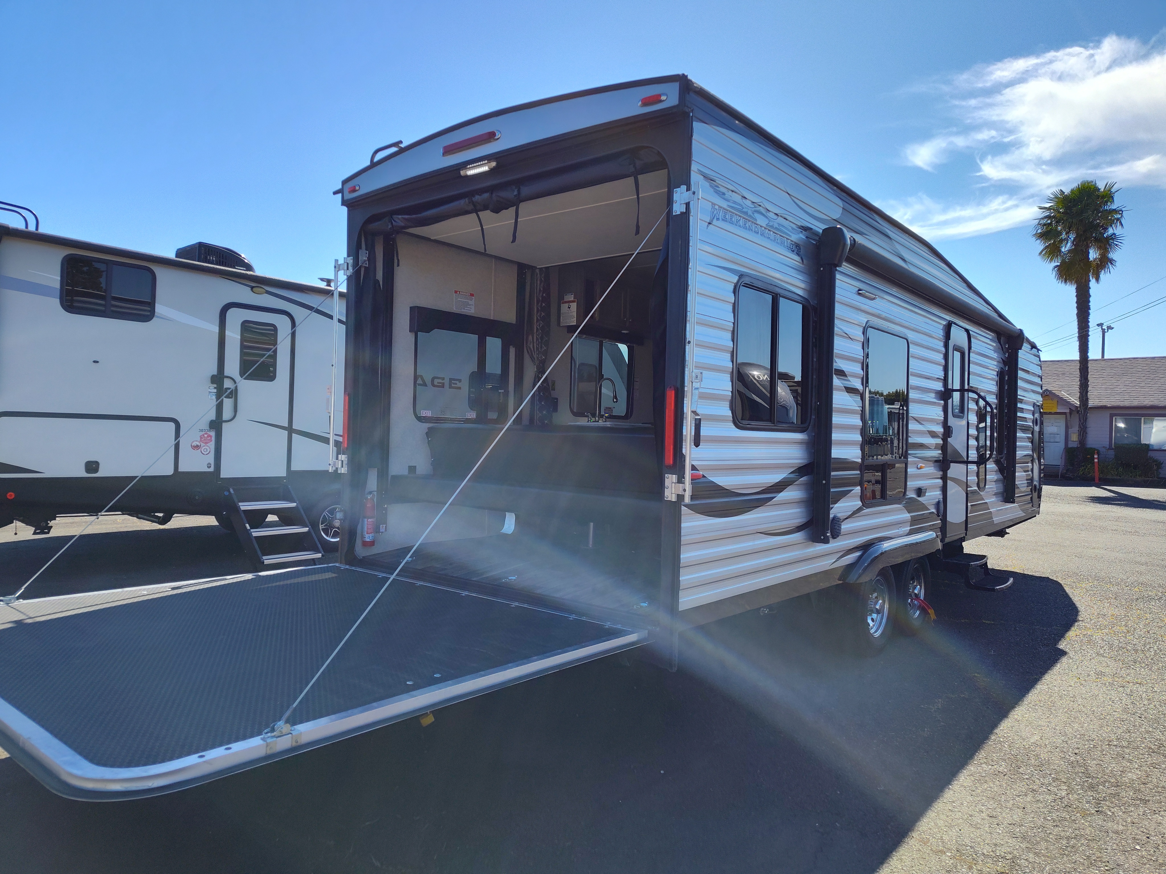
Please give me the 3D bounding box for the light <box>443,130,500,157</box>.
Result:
[{"bbox_3d":[-0.596,-1.567,4.139,0.455,0.052,0.042,2,1,39],"label":"light"}]

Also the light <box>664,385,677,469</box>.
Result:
[{"bbox_3d":[0.381,-0.044,3.380,0.050,0.357,0.030,2,1,39],"label":"light"}]

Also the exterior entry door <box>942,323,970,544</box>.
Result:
[{"bbox_3d":[3.293,-0.033,6.832,0.060,1.870,0.718,2,1,39],"label":"exterior entry door"}]

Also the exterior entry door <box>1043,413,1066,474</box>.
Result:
[{"bbox_3d":[19.616,0.152,32.300,0.950,2.140,0.120,2,1,39],"label":"exterior entry door"}]

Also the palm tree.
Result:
[{"bbox_3d":[19.718,-4.328,30.800,3.100,11.700,3.100,2,1,39],"label":"palm tree"}]

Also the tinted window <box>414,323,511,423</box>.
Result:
[{"bbox_3d":[-0.880,-0.450,5.687,0.060,0.710,0.924,2,1,39],"label":"tinted window"}]

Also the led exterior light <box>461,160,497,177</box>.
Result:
[{"bbox_3d":[-0.558,-1.435,4.145,0.265,0.052,0.045,2,1,39],"label":"led exterior light"}]

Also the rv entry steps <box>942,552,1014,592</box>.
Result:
[{"bbox_3d":[3.399,1.164,6.788,0.550,0.230,0.630,2,1,39],"label":"rv entry steps"}]

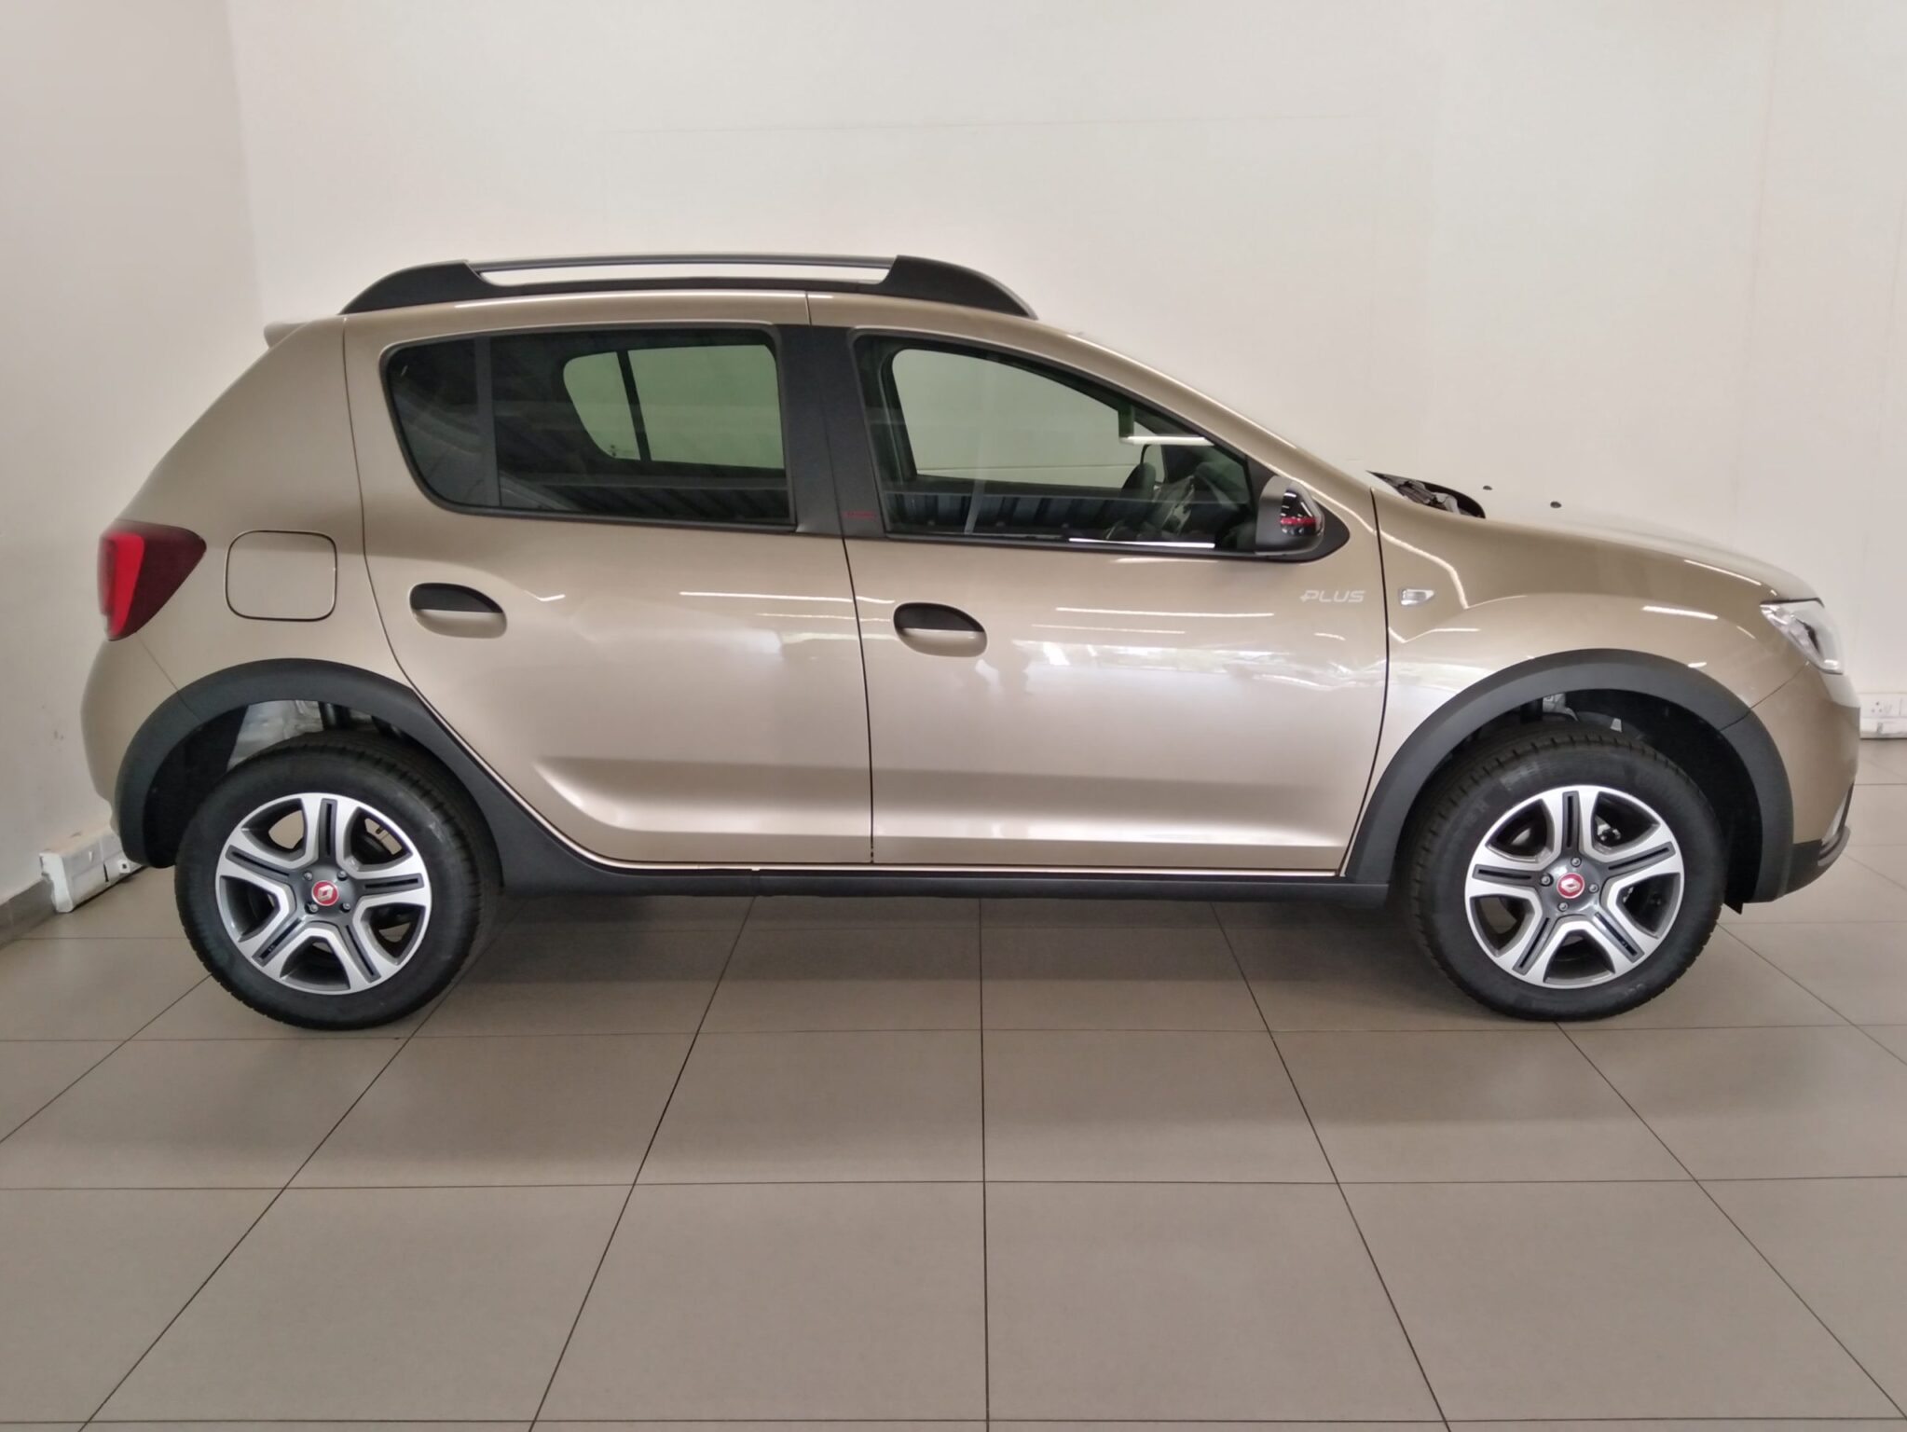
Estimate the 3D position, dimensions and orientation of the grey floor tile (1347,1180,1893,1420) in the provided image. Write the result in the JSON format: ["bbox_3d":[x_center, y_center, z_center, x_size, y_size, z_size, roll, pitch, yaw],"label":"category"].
[{"bbox_3d":[0.950,0.858,2.151,0.600,0.010,0.575,-1,14,1],"label":"grey floor tile"}]

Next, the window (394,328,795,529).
[{"bbox_3d":[-0.725,-0.570,2.849,0.806,0.404,0.050,-1,-6,1],"label":"window"}]

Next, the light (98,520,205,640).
[{"bbox_3d":[-1.616,-0.282,2.939,0.288,0.247,0.200,-1,14,1],"label":"light"}]

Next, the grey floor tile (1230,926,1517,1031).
[{"bbox_3d":[0.971,0.593,3.269,0.600,0.010,0.580,-1,14,1],"label":"grey floor tile"}]

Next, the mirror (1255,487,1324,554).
[{"bbox_3d":[0.634,-0.379,2.718,0.125,0.140,0.190,-1,14,1],"label":"mirror"}]

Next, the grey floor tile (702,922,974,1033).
[{"bbox_3d":[-0.237,0.605,3.289,0.600,0.010,0.580,-1,14,1],"label":"grey floor tile"}]

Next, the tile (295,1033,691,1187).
[{"bbox_3d":[-0.848,0.747,2.747,0.600,0.010,0.580,-1,14,1],"label":"tile"}]

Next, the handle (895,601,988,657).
[{"bbox_3d":[-0.028,-0.171,2.810,0.181,0.109,0.045,-1,14,1],"label":"handle"}]

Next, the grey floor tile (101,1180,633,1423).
[{"bbox_3d":[-0.856,0.883,2.195,0.600,0.010,0.580,-1,14,1],"label":"grey floor tile"}]

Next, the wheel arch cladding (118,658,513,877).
[{"bbox_3d":[-1.295,0.096,2.914,0.799,0.451,0.130,-1,14,1],"label":"wheel arch cladding"}]

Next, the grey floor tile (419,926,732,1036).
[{"bbox_3d":[-0.841,0.612,3.298,0.600,0.010,0.580,-1,14,1],"label":"grey floor tile"}]

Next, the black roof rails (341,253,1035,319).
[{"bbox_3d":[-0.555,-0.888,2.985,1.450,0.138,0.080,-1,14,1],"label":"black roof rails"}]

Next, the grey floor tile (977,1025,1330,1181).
[{"bbox_3d":[0.360,0.735,2.728,0.600,0.010,0.580,-1,14,1],"label":"grey floor tile"}]

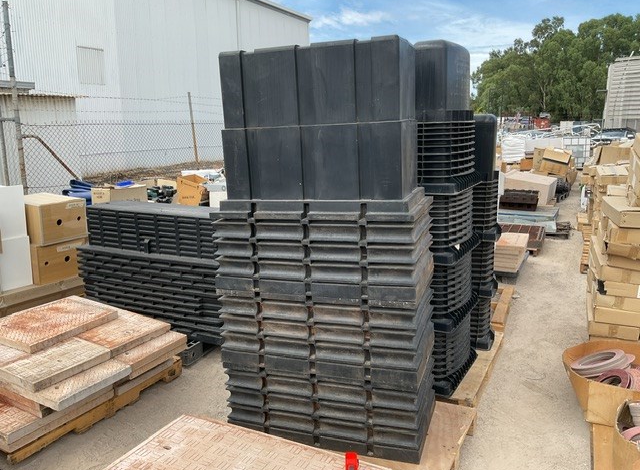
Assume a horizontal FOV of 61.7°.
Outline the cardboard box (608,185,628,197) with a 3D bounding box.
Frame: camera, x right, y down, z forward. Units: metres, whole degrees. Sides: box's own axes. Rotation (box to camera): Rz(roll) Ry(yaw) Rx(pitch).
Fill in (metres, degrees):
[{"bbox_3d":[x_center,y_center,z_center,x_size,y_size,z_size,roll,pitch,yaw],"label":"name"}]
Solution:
[{"bbox_3d":[2.916,-0.439,5.185,0.240,0.095,0.320,3,11,25],"label":"cardboard box"}]

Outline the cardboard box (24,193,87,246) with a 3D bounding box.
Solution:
[{"bbox_3d":[-2.905,-0.151,5.709,0.680,0.400,0.490,5,12,34],"label":"cardboard box"}]

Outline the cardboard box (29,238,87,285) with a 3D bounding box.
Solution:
[{"bbox_3d":[-2.940,0.251,5.682,0.680,0.385,0.470,5,12,34],"label":"cardboard box"}]

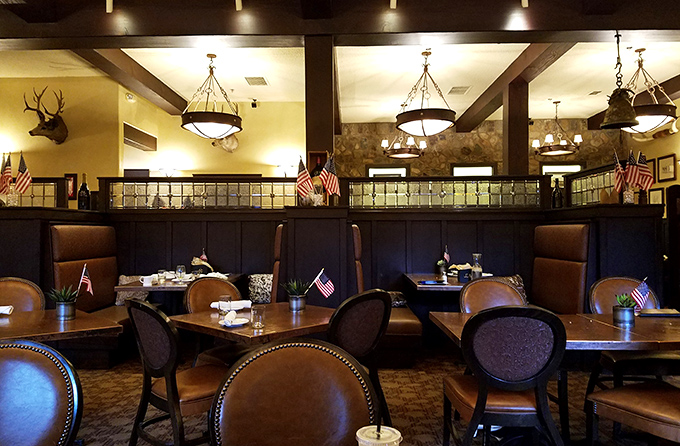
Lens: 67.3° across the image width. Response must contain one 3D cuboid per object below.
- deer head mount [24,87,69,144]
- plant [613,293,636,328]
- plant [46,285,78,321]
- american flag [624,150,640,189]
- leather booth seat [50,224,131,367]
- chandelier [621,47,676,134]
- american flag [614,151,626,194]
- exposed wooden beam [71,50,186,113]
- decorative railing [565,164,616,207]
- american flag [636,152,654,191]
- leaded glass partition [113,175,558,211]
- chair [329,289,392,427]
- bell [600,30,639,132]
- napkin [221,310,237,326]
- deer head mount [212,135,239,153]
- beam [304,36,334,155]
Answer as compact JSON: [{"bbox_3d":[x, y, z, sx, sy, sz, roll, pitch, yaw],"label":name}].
[{"bbox_3d":[-4.756,-1.742,8.275,0.580,0.944,0.520,1,-1,-37],"label":"deer head mount"},{"bbox_3d":[1.727,0.519,3.098,0.140,0.205,0.140,0,-1,1],"label":"plant"},{"bbox_3d":[-1.716,0.488,3.161,0.180,0.210,0.180,0,-1,1],"label":"plant"},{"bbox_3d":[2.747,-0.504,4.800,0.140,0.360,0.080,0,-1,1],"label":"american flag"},{"bbox_3d":[-2.476,0.744,5.673,0.689,1.416,1.400,0,-1,1],"label":"leather booth seat"},{"bbox_3d":[4.341,-1.888,7.329,0.840,1.226,0.840,0,-1,1],"label":"chandelier"},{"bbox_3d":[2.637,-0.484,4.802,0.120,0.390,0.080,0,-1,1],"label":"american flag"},{"bbox_3d":[-3.180,-2.261,7.975,0.285,0.260,3.900,0,-1,1],"label":"exposed wooden beam"},{"bbox_3d":[2.738,-0.378,5.529,0.080,0.385,1.300,0,-1,1],"label":"decorative railing"},{"bbox_3d":[2.555,-0.431,4.271,0.160,0.318,0.090,0,-1,1],"label":"american flag"},{"bbox_3d":[-0.205,-0.362,6.436,5.726,0.448,0.100,0,-1,1],"label":"leaded glass partition"},{"bbox_3d":[-0.076,0.908,3.327,0.540,0.970,0.620,1,-2,-43],"label":"chair"},{"bbox_3d":[3.049,-1.556,5.572,0.370,1.075,0.370,0,-1,1],"label":"bell"},{"bbox_3d":[-0.625,0.540,2.917,0.055,0.050,0.220,0,-1,1],"label":"napkin"},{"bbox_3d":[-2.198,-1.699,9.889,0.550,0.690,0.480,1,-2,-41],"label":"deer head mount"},{"bbox_3d":[-0.219,-1.084,5.681,0.290,1.896,0.300,0,-1,1],"label":"beam"}]

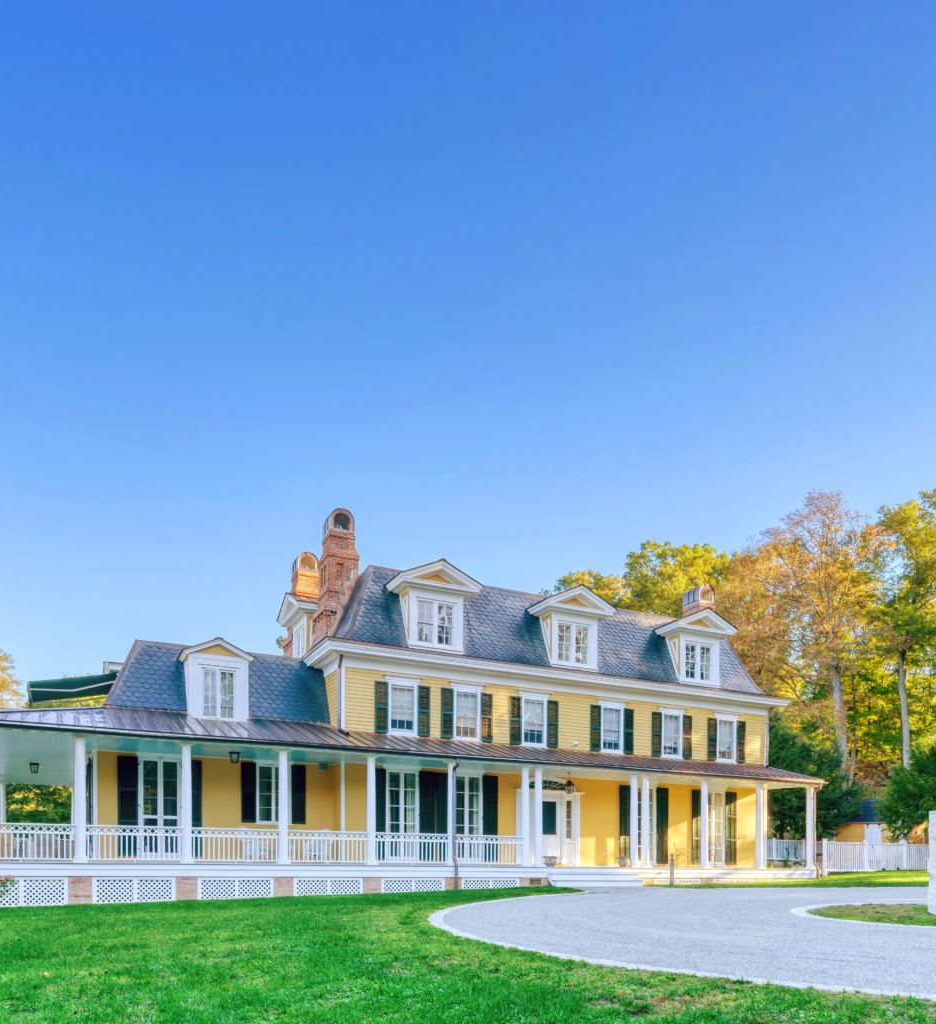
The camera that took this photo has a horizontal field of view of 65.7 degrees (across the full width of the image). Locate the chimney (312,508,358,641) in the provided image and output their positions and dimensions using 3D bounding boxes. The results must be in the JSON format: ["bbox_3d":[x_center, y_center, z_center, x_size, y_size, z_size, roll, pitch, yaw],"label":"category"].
[{"bbox_3d":[-4.167,1.979,23.000,1.100,4.100,1.250,5,-11,-26],"label":"chimney"}]

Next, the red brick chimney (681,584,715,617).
[{"bbox_3d":[9.435,3.662,29.700,0.950,1.450,0.950,5,-11,-26],"label":"red brick chimney"}]

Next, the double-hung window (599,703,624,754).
[{"bbox_3d":[5.242,7.887,26.400,1.100,1.830,0.150,5,-11,-26],"label":"double-hung window"}]

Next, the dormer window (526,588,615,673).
[{"bbox_3d":[3.438,4.186,24.704,2.500,2.600,1.600,11,-27,-23],"label":"dormer window"}]

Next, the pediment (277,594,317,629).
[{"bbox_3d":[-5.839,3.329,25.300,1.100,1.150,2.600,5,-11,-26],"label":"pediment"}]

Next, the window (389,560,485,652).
[{"bbox_3d":[-1.146,3.215,22.764,2.500,2.650,1.600,11,-27,-23],"label":"window"}]

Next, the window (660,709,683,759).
[{"bbox_3d":[7.763,8.451,27.600,1.100,1.850,0.150,5,-11,-26],"label":"window"}]

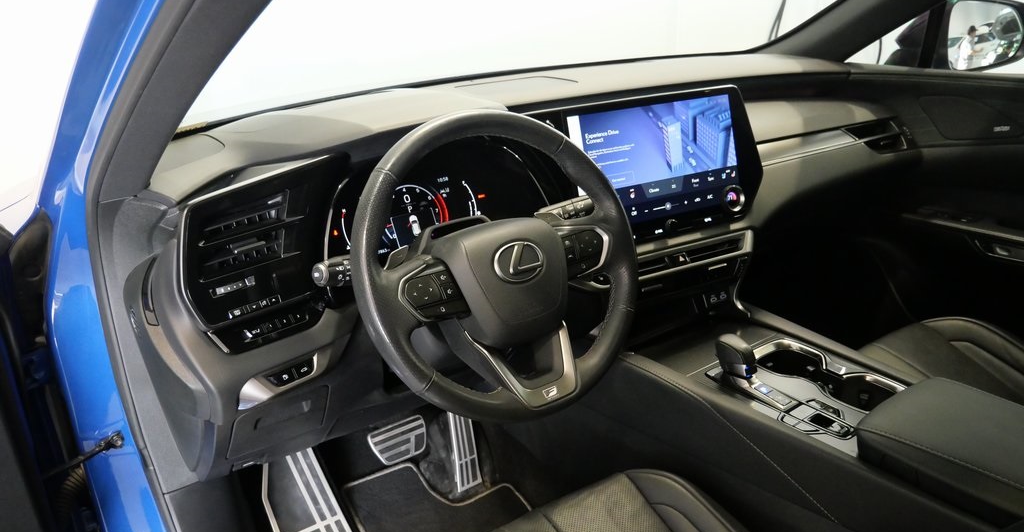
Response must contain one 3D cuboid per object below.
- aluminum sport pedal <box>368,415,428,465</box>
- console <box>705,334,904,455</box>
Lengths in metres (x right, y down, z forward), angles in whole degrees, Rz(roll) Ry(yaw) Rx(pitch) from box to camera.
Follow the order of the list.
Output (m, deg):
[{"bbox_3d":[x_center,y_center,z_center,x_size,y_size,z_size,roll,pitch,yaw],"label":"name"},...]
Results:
[{"bbox_3d":[-0.224,0.342,1.389,0.113,0.072,0.025,-15,-10,-27],"label":"aluminum sport pedal"},{"bbox_3d":[0.438,0.166,1.016,0.215,0.100,0.275,-15,25,-27],"label":"console"}]

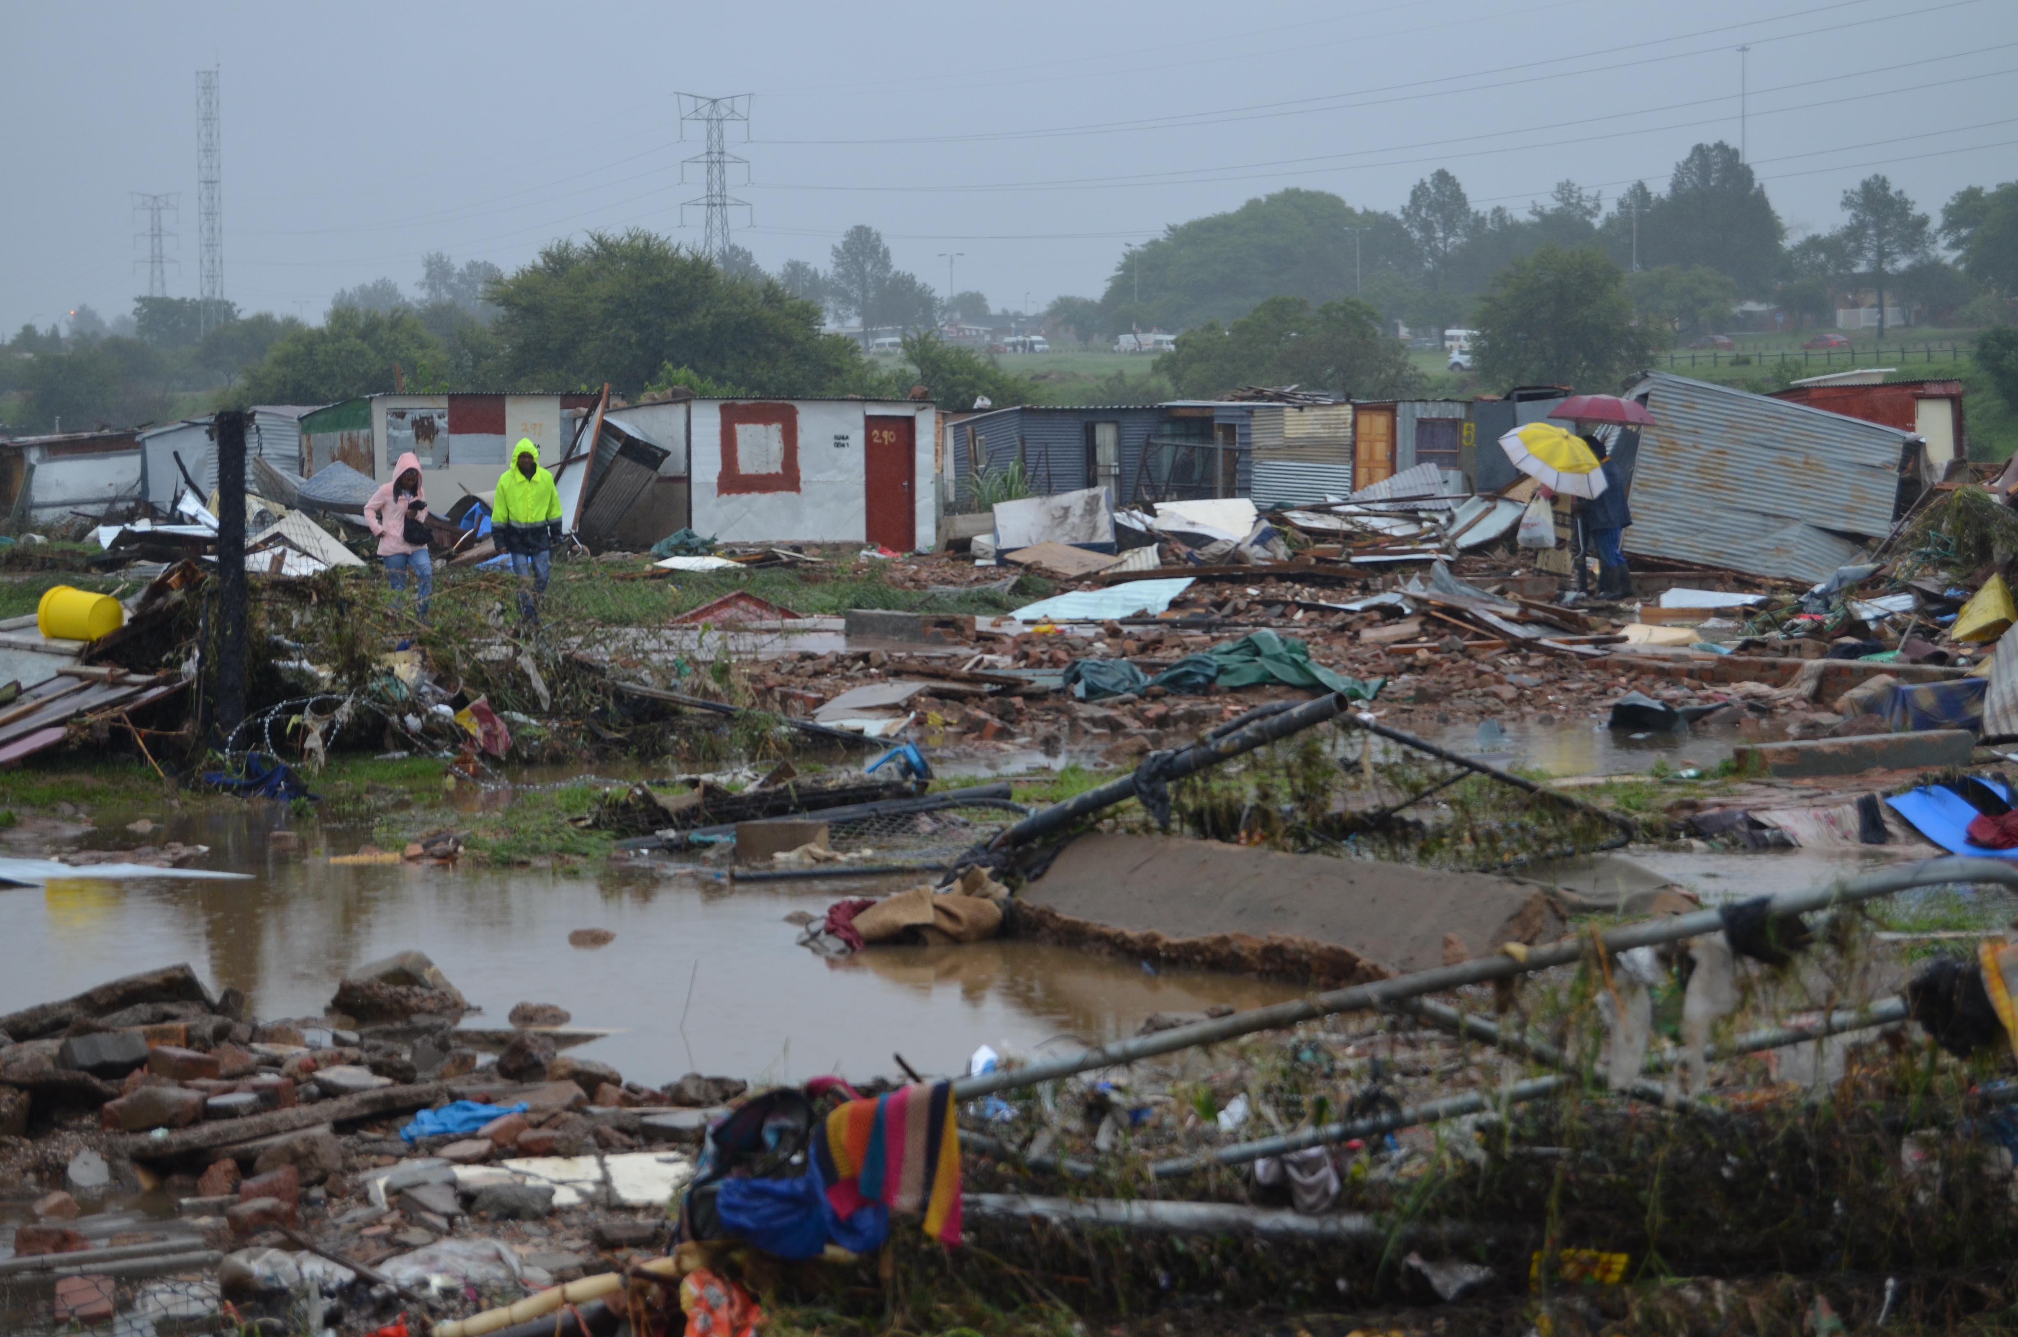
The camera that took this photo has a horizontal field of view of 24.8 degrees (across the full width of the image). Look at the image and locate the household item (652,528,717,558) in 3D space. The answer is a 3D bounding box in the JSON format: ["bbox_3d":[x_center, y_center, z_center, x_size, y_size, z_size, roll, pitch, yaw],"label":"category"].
[{"bbox_3d":[-4.709,-1.816,66.500,0.930,0.440,0.600,0,3,0],"label":"household item"}]

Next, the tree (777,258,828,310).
[{"bbox_3d":[-31.189,-55.823,690.000,7.590,11.378,7.210,0,3,0],"label":"tree"}]

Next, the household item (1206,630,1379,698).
[{"bbox_3d":[1.856,-0.031,30.000,1.120,0.410,0.650,0,3,0],"label":"household item"}]

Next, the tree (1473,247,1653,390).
[{"bbox_3d":[25.977,-16.286,215.000,8.425,6.943,8.004,0,3,0],"label":"tree"}]

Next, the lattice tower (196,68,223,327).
[{"bbox_3d":[-97.594,-56.175,560.000,2.900,34.800,2.700,0,3,0],"label":"lattice tower"}]

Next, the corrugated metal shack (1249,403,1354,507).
[{"bbox_3d":[5.516,-3.759,86.500,2.000,2.350,2.500,-1,3,-18],"label":"corrugated metal shack"}]

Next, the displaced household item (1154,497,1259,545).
[{"bbox_3d":[2.707,-1.980,63.000,1.450,0.750,0.450,-1,3,-9],"label":"displaced household item"}]

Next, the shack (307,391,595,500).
[{"bbox_3d":[-8.150,-2.898,68.342,3.950,2.400,3.600,-2,3,-24],"label":"shack"}]

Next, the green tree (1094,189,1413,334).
[{"bbox_3d":[30.467,-49.639,570.000,38.000,20.000,28.000,0,3,0],"label":"green tree"}]

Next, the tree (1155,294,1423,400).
[{"bbox_3d":[13.423,-15.002,220.000,12.800,5.900,9.500,0,3,0],"label":"tree"}]

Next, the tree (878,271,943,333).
[{"bbox_3d":[-13.643,-49.454,630.000,9.000,10.300,9.000,0,3,0],"label":"tree"}]

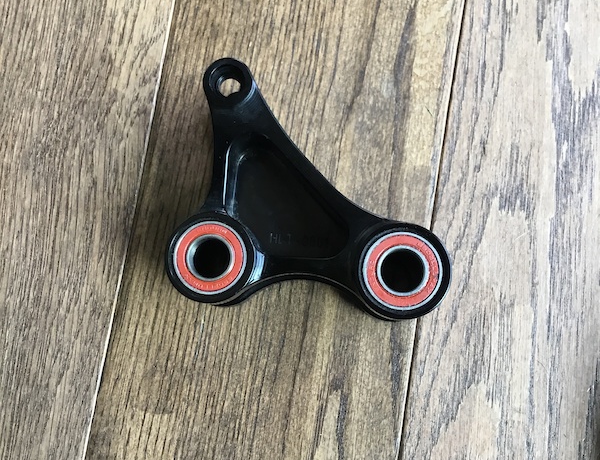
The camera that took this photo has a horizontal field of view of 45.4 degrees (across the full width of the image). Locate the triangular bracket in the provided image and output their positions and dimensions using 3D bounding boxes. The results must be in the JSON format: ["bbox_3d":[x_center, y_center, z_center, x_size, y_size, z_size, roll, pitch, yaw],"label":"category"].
[{"bbox_3d":[0.005,-0.017,0.275,0.105,0.030,0.096,5,82,4],"label":"triangular bracket"}]

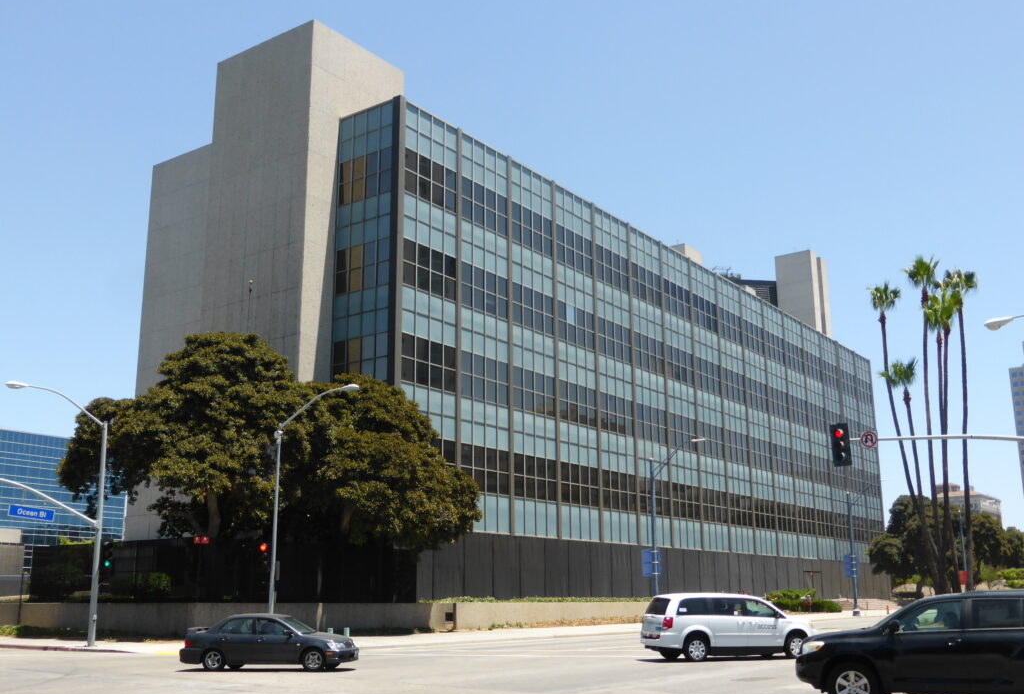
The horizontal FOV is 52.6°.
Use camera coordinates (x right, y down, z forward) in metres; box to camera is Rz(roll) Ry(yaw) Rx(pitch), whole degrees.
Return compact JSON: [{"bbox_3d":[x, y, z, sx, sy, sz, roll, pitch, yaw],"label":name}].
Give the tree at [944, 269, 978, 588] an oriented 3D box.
[{"bbox_3d":[42.434,7.788,95.777,4.190,31.170,3.500,-6,-15,23],"label":"tree"}]

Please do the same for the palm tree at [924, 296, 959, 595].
[{"bbox_3d":[40.474,8.739,95.309,3.570,29.120,3.500,-6,-15,22],"label":"palm tree"}]

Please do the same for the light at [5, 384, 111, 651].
[{"bbox_3d":[-16.895,6.195,38.101,0.400,9.464,4.363,-10,-17,35],"label":"light"}]

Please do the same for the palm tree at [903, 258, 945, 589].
[{"bbox_3d":[39.367,7.105,96.181,3.670,32.720,3.500,-6,-15,22],"label":"palm tree"}]

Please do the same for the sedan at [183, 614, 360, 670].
[{"bbox_3d":[-6.227,7.632,26.896,4.510,1.394,1.700,-2,-14,7],"label":"sedan"}]

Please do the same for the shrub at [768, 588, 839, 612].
[{"bbox_3d":[27.528,23.772,97.067,3.300,2.100,12.000,-10,-17,35],"label":"shrub"}]

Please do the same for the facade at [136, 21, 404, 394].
[{"bbox_3d":[-14.218,-0.899,60.041,13.820,31.670,7.280,-10,-17,35],"label":"facade"}]

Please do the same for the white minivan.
[{"bbox_3d":[6.066,7.817,28.970,5.120,1.750,2.000,4,-14,-16],"label":"white minivan"}]

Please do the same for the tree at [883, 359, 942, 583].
[{"bbox_3d":[37.120,12.114,95.904,4.150,22.880,3.600,-6,-15,20],"label":"tree"}]

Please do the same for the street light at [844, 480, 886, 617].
[{"bbox_3d":[28.111,15.812,81.385,3.550,10.365,0.500,-10,-17,35],"label":"street light"}]

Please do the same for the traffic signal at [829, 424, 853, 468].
[{"bbox_3d":[10.444,3.130,32.900,0.600,1.320,0.400,-10,-17,35],"label":"traffic signal"}]

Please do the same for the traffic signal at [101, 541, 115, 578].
[{"bbox_3d":[-15.391,8.009,39.300,0.360,1.290,0.560,-10,-17,35],"label":"traffic signal"}]

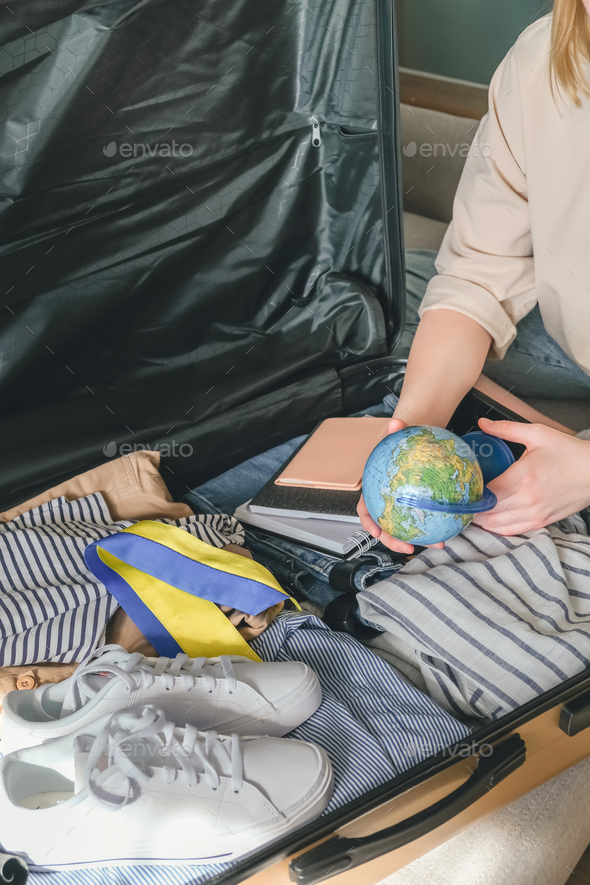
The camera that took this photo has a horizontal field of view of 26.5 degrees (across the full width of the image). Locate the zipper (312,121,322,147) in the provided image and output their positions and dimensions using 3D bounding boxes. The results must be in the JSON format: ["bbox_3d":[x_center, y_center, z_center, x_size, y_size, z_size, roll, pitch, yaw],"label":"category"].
[{"bbox_3d":[0.024,-0.337,1.370,0.009,0.028,0.005,-14,35,-18],"label":"zipper"}]

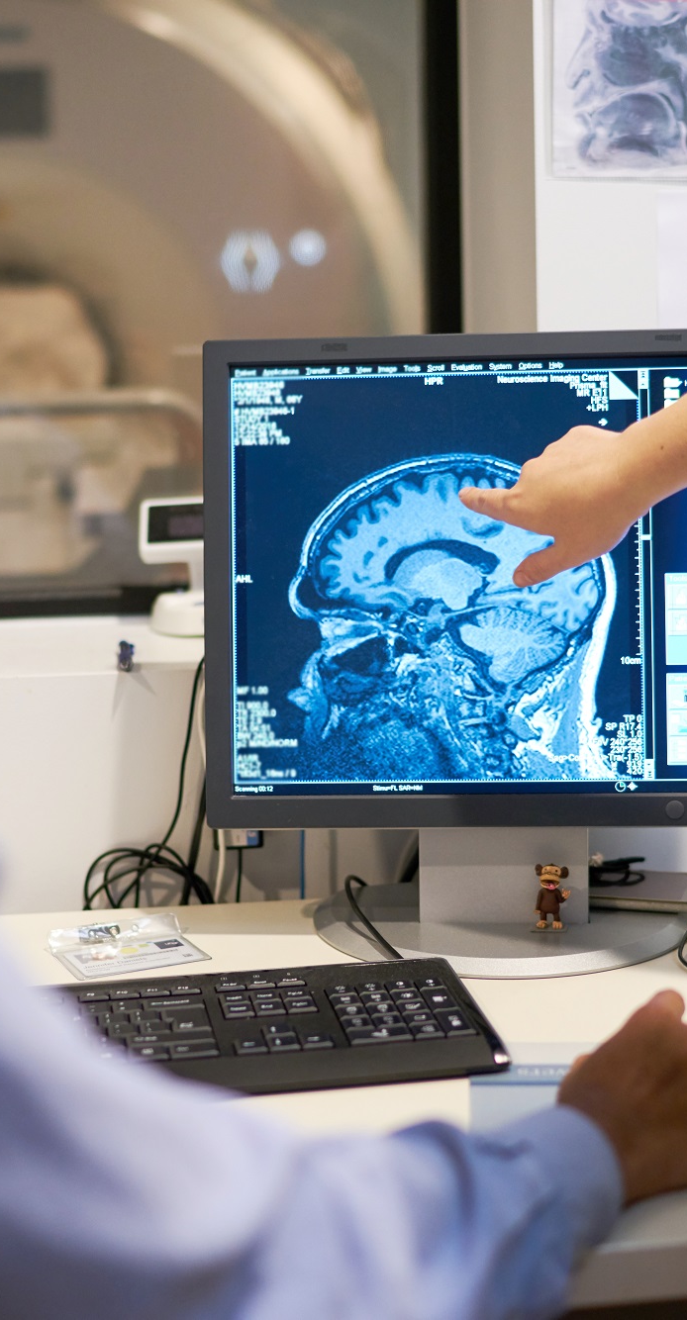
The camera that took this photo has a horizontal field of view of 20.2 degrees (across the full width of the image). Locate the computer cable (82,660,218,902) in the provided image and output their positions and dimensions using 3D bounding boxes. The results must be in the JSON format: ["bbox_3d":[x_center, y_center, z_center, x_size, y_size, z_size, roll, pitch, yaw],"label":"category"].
[{"bbox_3d":[-0.149,0.094,1.475,0.106,0.192,0.055,-2,10,-6],"label":"computer cable"}]

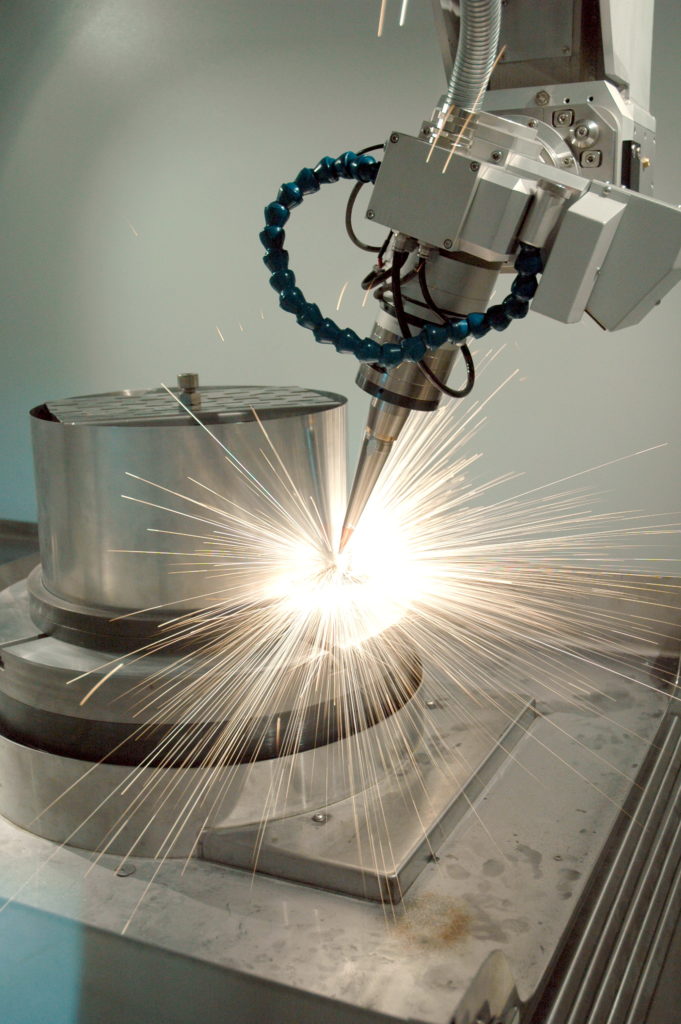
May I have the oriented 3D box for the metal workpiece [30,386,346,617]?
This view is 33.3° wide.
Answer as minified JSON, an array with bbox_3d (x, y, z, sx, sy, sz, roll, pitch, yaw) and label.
[{"bbox_3d":[-0.122,-0.021,0.959,0.260,0.141,0.260,-1,13,0],"label":"metal workpiece"}]

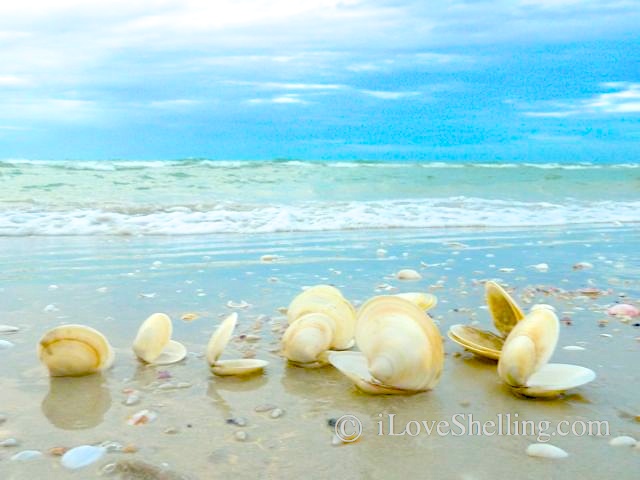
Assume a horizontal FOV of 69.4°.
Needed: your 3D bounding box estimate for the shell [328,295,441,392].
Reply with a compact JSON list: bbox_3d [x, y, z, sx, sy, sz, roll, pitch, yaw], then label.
[{"bbox_3d":[0.044,0.065,0.330,0.066,0.066,0.067,-4,11,-23],"label":"shell"}]

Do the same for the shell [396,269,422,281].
[{"bbox_3d":[0.123,0.048,0.635,0.035,0.015,0.028,0,10,0],"label":"shell"}]

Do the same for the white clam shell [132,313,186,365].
[{"bbox_3d":[-0.124,0.075,0.362,0.039,0.040,0.036,-7,12,-37],"label":"white clam shell"}]

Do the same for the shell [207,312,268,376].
[{"bbox_3d":[-0.061,0.076,0.342,0.044,0.045,0.040,-1,10,-6],"label":"shell"}]

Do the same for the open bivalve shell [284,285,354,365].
[{"bbox_3d":[0.000,0.063,0.367,0.059,0.061,0.058,0,10,0],"label":"open bivalve shell"}]

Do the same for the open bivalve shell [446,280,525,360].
[{"bbox_3d":[0.133,0.063,0.377,0.057,0.058,0.052,-3,10,-18],"label":"open bivalve shell"}]

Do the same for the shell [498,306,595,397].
[{"bbox_3d":[0.155,0.072,0.313,0.060,0.060,0.055,-5,11,-27],"label":"shell"}]

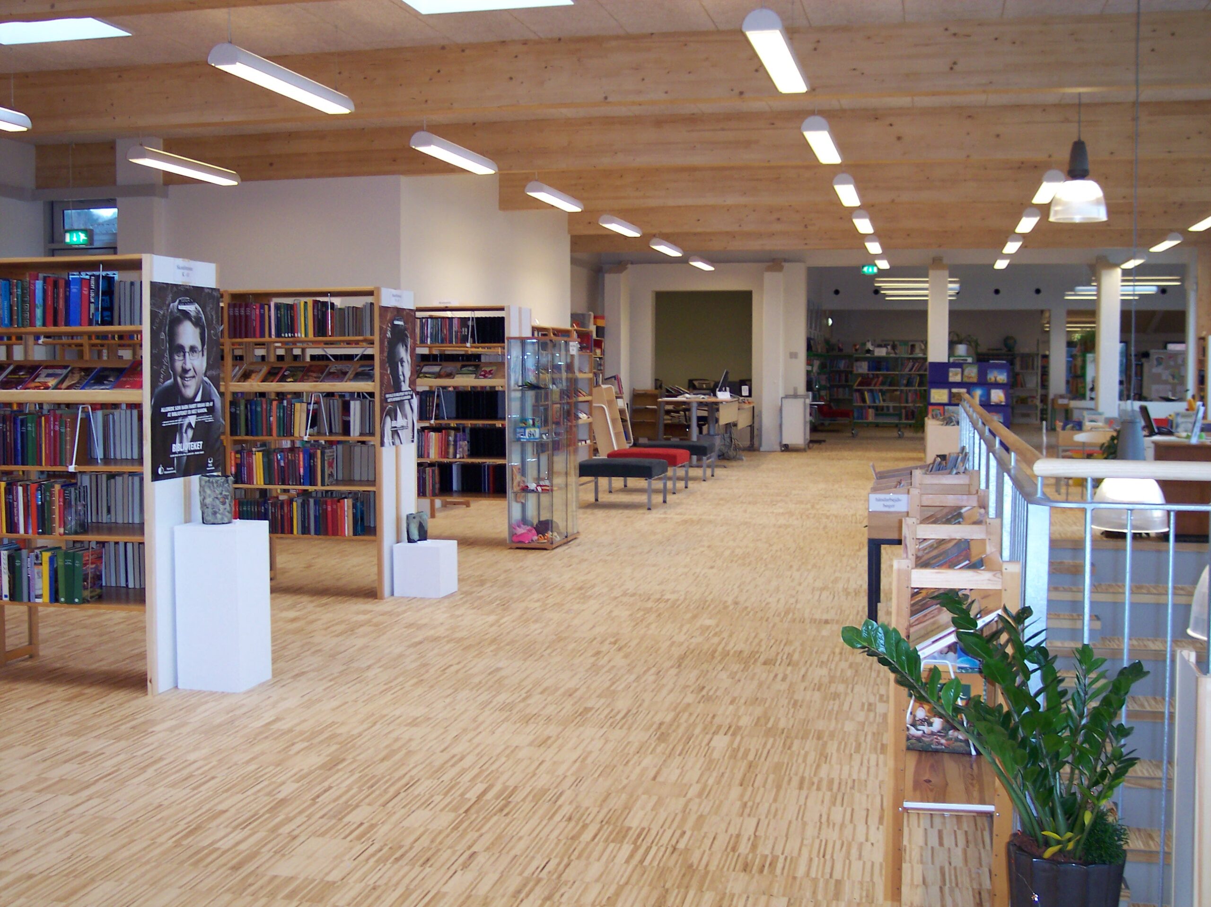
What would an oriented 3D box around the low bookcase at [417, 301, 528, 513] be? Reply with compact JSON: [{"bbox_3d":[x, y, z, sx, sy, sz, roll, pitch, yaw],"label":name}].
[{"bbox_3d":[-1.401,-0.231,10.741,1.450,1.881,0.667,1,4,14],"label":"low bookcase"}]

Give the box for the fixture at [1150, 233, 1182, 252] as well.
[{"bbox_3d":[7.270,-2.736,17.243,0.193,0.108,1.520,1,4,14],"label":"fixture"}]

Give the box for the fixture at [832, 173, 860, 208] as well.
[{"bbox_3d":[2.313,-2.496,12.653,0.193,0.108,1.520,1,4,14],"label":"fixture"}]

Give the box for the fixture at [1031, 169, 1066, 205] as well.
[{"bbox_3d":[4.297,-2.586,12.914,0.197,0.113,1.575,1,4,14],"label":"fixture"}]

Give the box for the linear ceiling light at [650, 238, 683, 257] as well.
[{"bbox_3d":[0.925,-3.086,19.902,0.197,0.113,1.575,1,4,14],"label":"linear ceiling light"}]

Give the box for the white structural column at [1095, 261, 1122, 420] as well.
[{"bbox_3d":[8.292,-1.573,21.927,0.308,3.290,0.450,1,4,14],"label":"white structural column"}]

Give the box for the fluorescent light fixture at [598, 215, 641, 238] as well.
[{"bbox_3d":[0.203,-2.891,16.929,0.197,0.113,1.575,1,4,14],"label":"fluorescent light fixture"}]

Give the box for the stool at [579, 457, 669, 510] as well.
[{"bbox_3d":[0.196,0.292,13.594,0.760,0.476,0.753,1,4,14],"label":"stool"}]

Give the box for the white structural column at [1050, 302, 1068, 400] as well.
[{"bbox_3d":[10.777,-2.020,31.671,0.356,2.902,0.360,1,4,14],"label":"white structural column"}]

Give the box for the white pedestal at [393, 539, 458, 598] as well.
[{"bbox_3d":[-1.113,0.715,8.252,0.295,0.318,0.280,1,4,14],"label":"white pedestal"}]

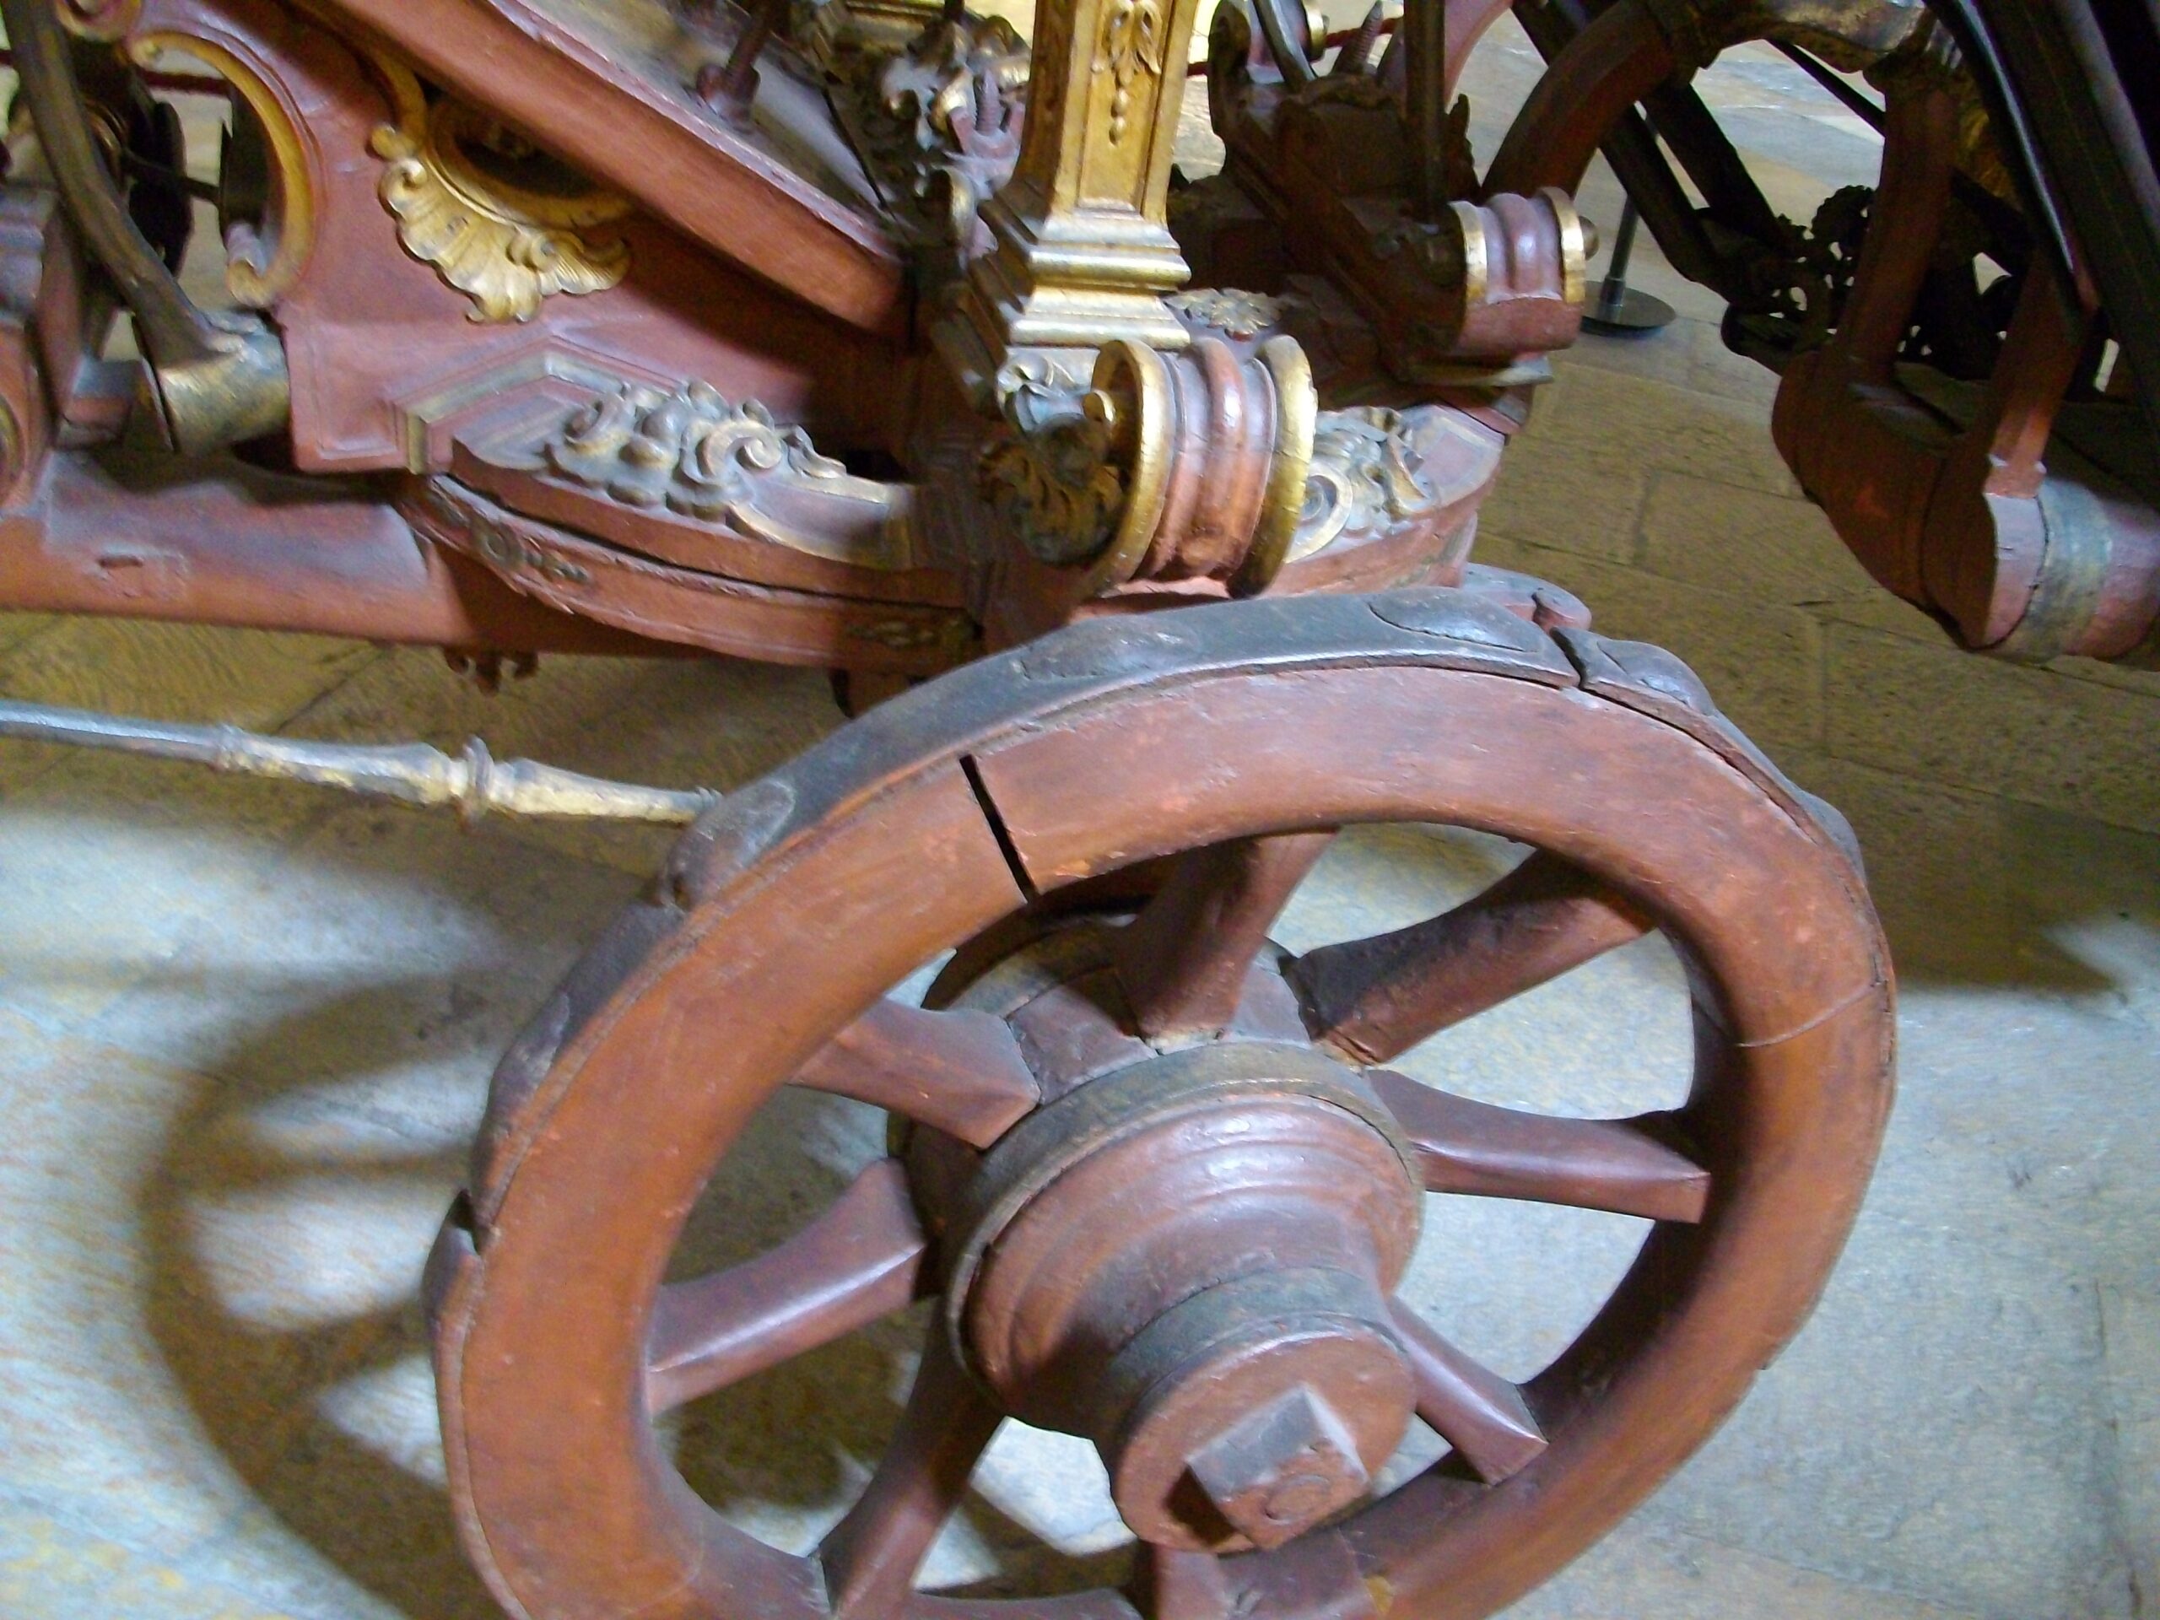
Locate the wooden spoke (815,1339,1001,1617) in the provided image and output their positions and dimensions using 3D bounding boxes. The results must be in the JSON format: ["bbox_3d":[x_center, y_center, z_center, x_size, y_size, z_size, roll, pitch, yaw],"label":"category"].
[{"bbox_3d":[-0.118,0.485,1.463,0.047,0.227,0.061,36,-2,-34],"label":"wooden spoke"}]

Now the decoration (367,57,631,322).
[{"bbox_3d":[-0.442,-0.471,1.531,0.201,0.206,0.049,-7,35,-15],"label":"decoration"}]

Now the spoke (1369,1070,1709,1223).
[{"bbox_3d":[0.338,0.257,1.468,0.227,0.047,0.061,3,34,1],"label":"spoke"}]

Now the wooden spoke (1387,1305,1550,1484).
[{"bbox_3d":[0.257,0.432,1.559,0.234,0.047,0.061,42,13,-17],"label":"wooden spoke"}]

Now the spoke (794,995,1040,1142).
[{"bbox_3d":[-0.102,0.149,1.240,0.047,0.227,0.061,-42,54,11],"label":"spoke"}]

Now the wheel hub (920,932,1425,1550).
[{"bbox_3d":[0.086,0.322,1.358,0.348,0.348,0.358,-7,35,-15],"label":"wheel hub"}]

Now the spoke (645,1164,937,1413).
[{"bbox_3d":[-0.194,0.322,1.327,0.227,0.047,0.061,-18,39,-30],"label":"spoke"}]

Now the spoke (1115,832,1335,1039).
[{"bbox_3d":[0.094,0.062,1.250,0.047,0.227,0.061,-5,53,-16],"label":"spoke"}]

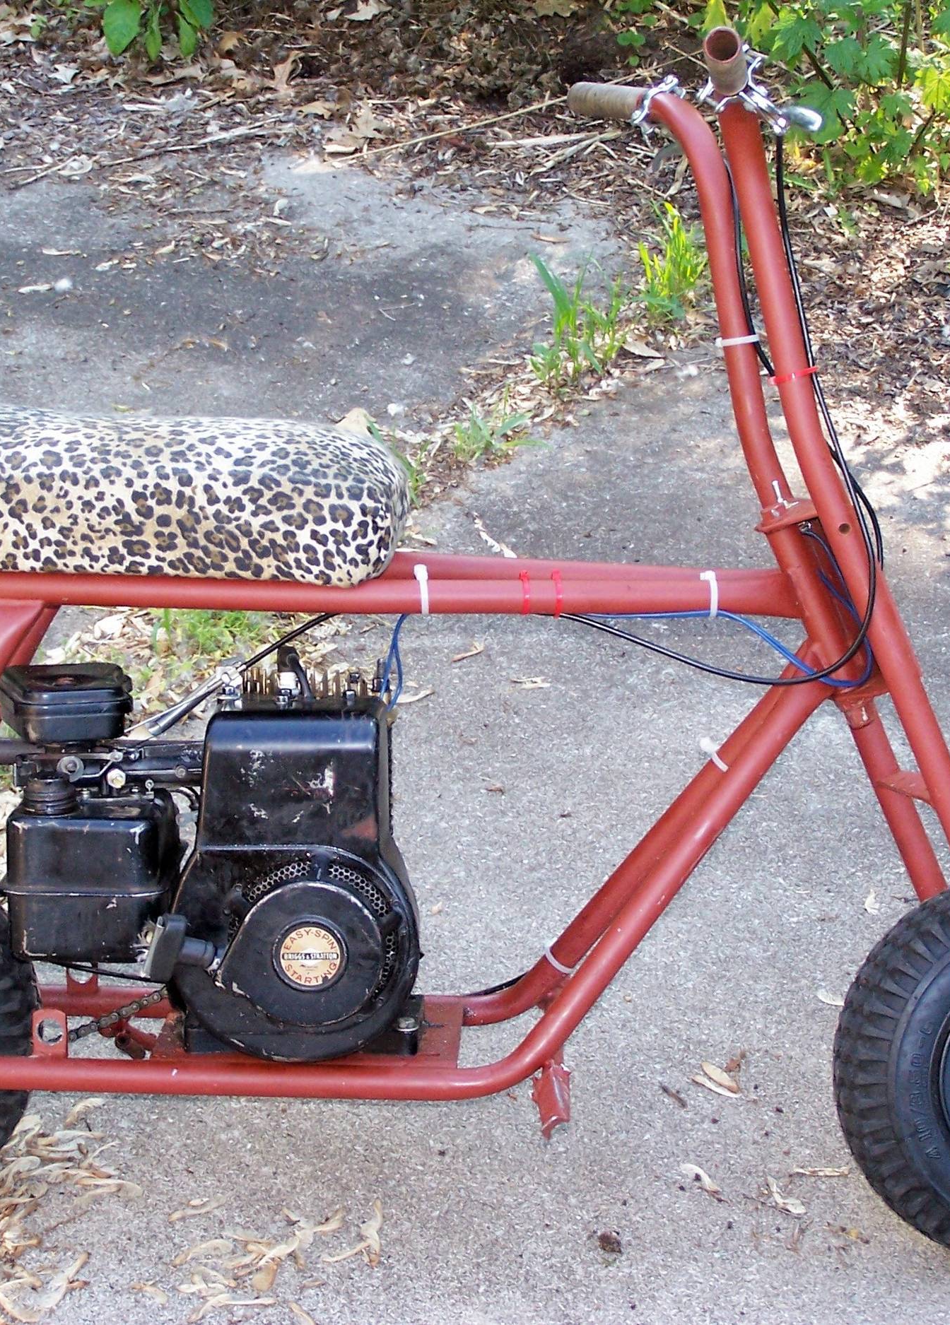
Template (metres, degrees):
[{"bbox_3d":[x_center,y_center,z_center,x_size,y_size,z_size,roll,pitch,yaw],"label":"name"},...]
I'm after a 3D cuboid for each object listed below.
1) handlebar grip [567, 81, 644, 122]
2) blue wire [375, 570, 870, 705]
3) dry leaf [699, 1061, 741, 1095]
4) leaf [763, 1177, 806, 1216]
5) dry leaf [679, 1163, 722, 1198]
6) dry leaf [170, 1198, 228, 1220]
[{"bbox_3d":[0.109,-0.464,2.825,0.027,0.027,0.112,-10,13,-25],"label":"handlebar grip"},{"bbox_3d":[0.112,-0.019,2.629,0.374,0.105,0.075,2,11,2],"label":"blue wire"},{"bbox_3d":[0.215,0.363,3.026,0.015,0.012,0.061,-10,25,-26],"label":"dry leaf"},{"bbox_3d":[0.257,0.439,2.843,0.020,0.010,0.065,-8,24,-23],"label":"leaf"},{"bbox_3d":[0.191,0.429,2.866,0.015,0.008,0.054,-12,25,-29],"label":"dry leaf"},{"bbox_3d":[-0.225,0.445,2.803,0.058,0.008,0.011,-15,27,-35],"label":"dry leaf"}]

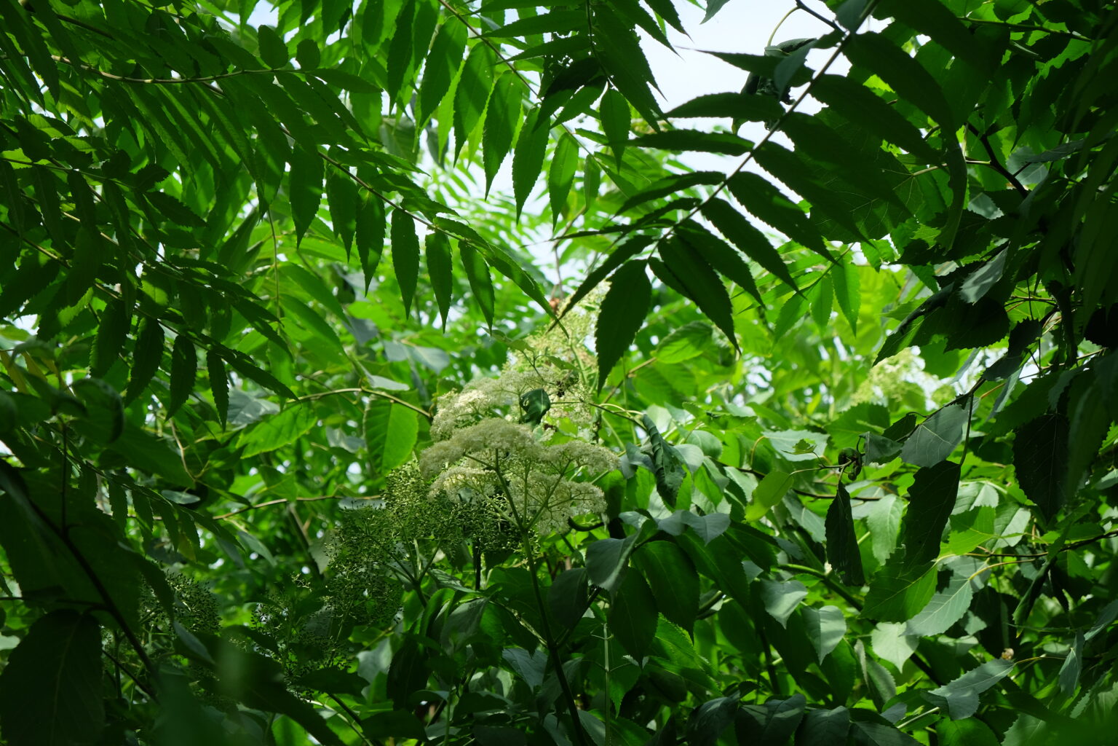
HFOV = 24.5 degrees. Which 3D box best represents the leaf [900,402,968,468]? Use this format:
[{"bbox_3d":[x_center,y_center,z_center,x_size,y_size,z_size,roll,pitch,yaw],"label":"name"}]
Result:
[{"bbox_3d":[0.313,0.052,2.150,0.070,0.050,0.018,-37,-19,-6],"label":"leaf"}]

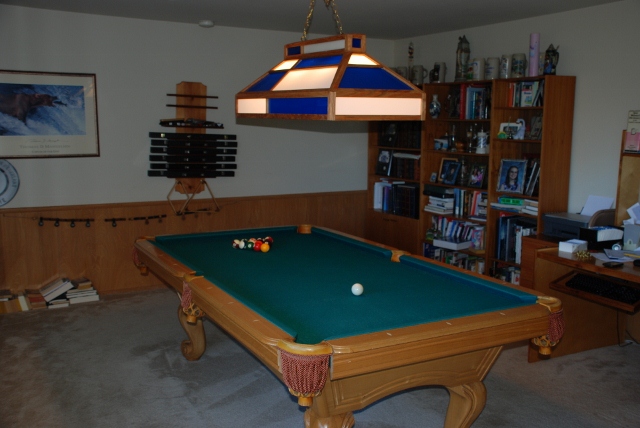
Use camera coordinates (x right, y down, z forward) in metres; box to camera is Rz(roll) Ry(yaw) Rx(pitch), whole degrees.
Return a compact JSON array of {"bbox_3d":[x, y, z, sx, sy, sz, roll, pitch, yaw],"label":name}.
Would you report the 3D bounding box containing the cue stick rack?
[{"bbox_3d":[-1.167,-0.602,5.893,0.822,1.210,0.130,-2,8,-31],"label":"cue stick rack"}]

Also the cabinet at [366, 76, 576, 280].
[{"bbox_3d":[1.271,-0.274,6.123,0.340,1.904,2.320,-4,9,-31],"label":"cabinet"}]

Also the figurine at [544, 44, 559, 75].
[{"bbox_3d":[1.825,-1.206,5.042,0.105,0.255,0.110,-4,9,-31],"label":"figurine"}]

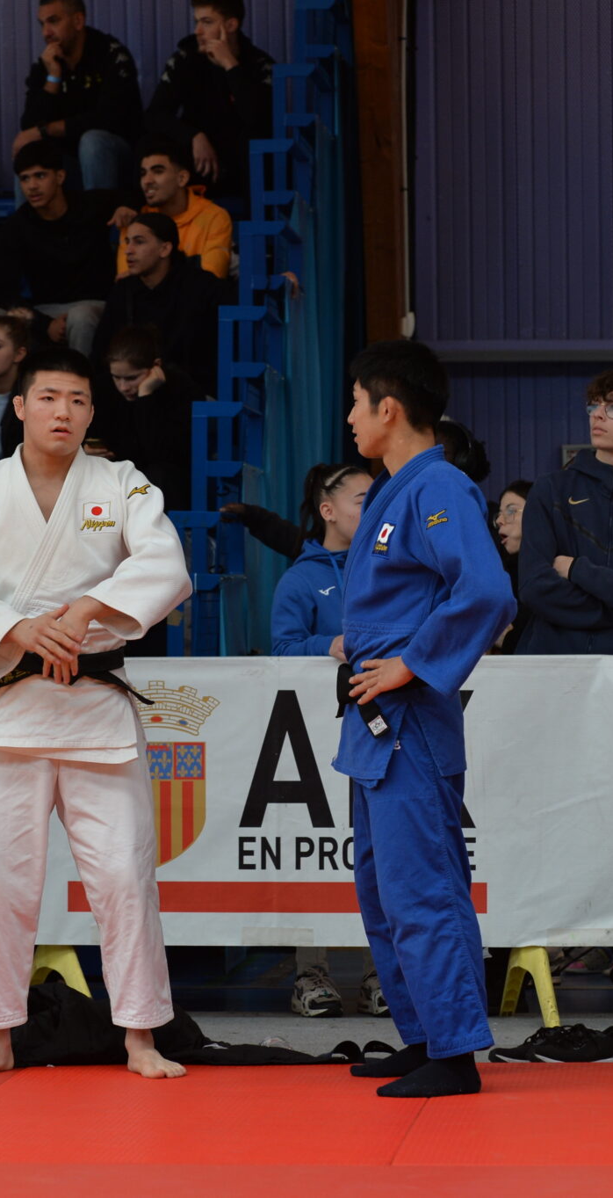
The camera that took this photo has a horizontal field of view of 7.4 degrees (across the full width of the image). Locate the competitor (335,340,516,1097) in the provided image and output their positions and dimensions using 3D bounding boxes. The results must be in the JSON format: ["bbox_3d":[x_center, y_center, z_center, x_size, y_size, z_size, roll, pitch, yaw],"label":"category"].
[{"bbox_3d":[0.275,0.262,10.840,0.380,1.700,0.510,0,0,-18],"label":"competitor"}]

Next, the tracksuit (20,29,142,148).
[{"bbox_3d":[-0.912,-2.067,19.300,0.520,0.520,0.450,0,1,25],"label":"tracksuit"}]

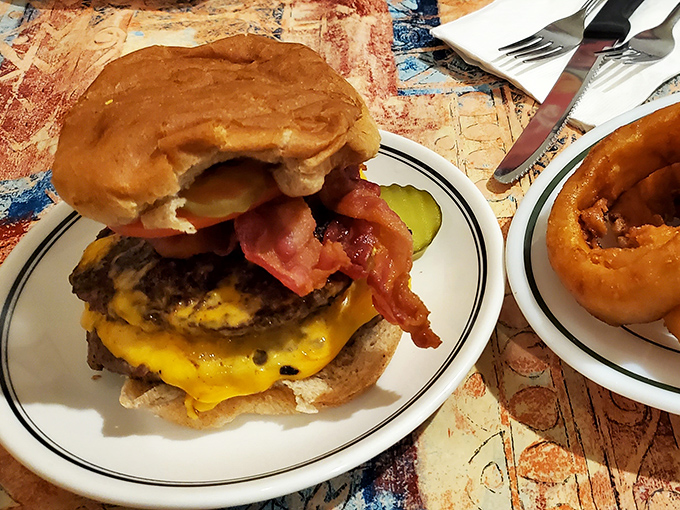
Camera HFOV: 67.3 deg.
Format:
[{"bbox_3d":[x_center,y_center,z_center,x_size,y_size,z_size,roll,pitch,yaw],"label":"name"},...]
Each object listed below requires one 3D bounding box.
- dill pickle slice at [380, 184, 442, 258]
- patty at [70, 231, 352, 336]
[{"bbox_3d":[0.030,-0.017,0.262,0.045,0.006,0.044,0,52,0],"label":"dill pickle slice"},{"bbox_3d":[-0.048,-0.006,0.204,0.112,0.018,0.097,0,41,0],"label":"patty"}]

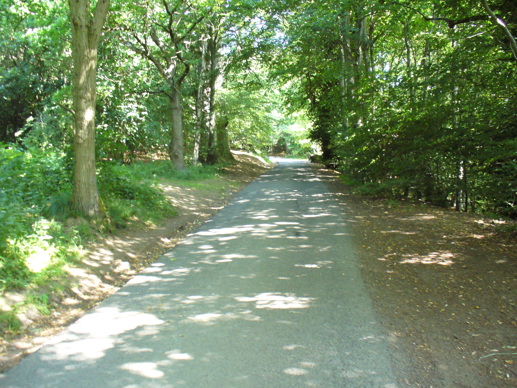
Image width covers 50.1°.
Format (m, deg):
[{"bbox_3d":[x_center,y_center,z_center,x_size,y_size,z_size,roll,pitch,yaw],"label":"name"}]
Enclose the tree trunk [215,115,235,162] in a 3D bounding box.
[{"bbox_3d":[-1.692,-2.737,27.500,0.980,2.350,0.950,0,5,0],"label":"tree trunk"}]

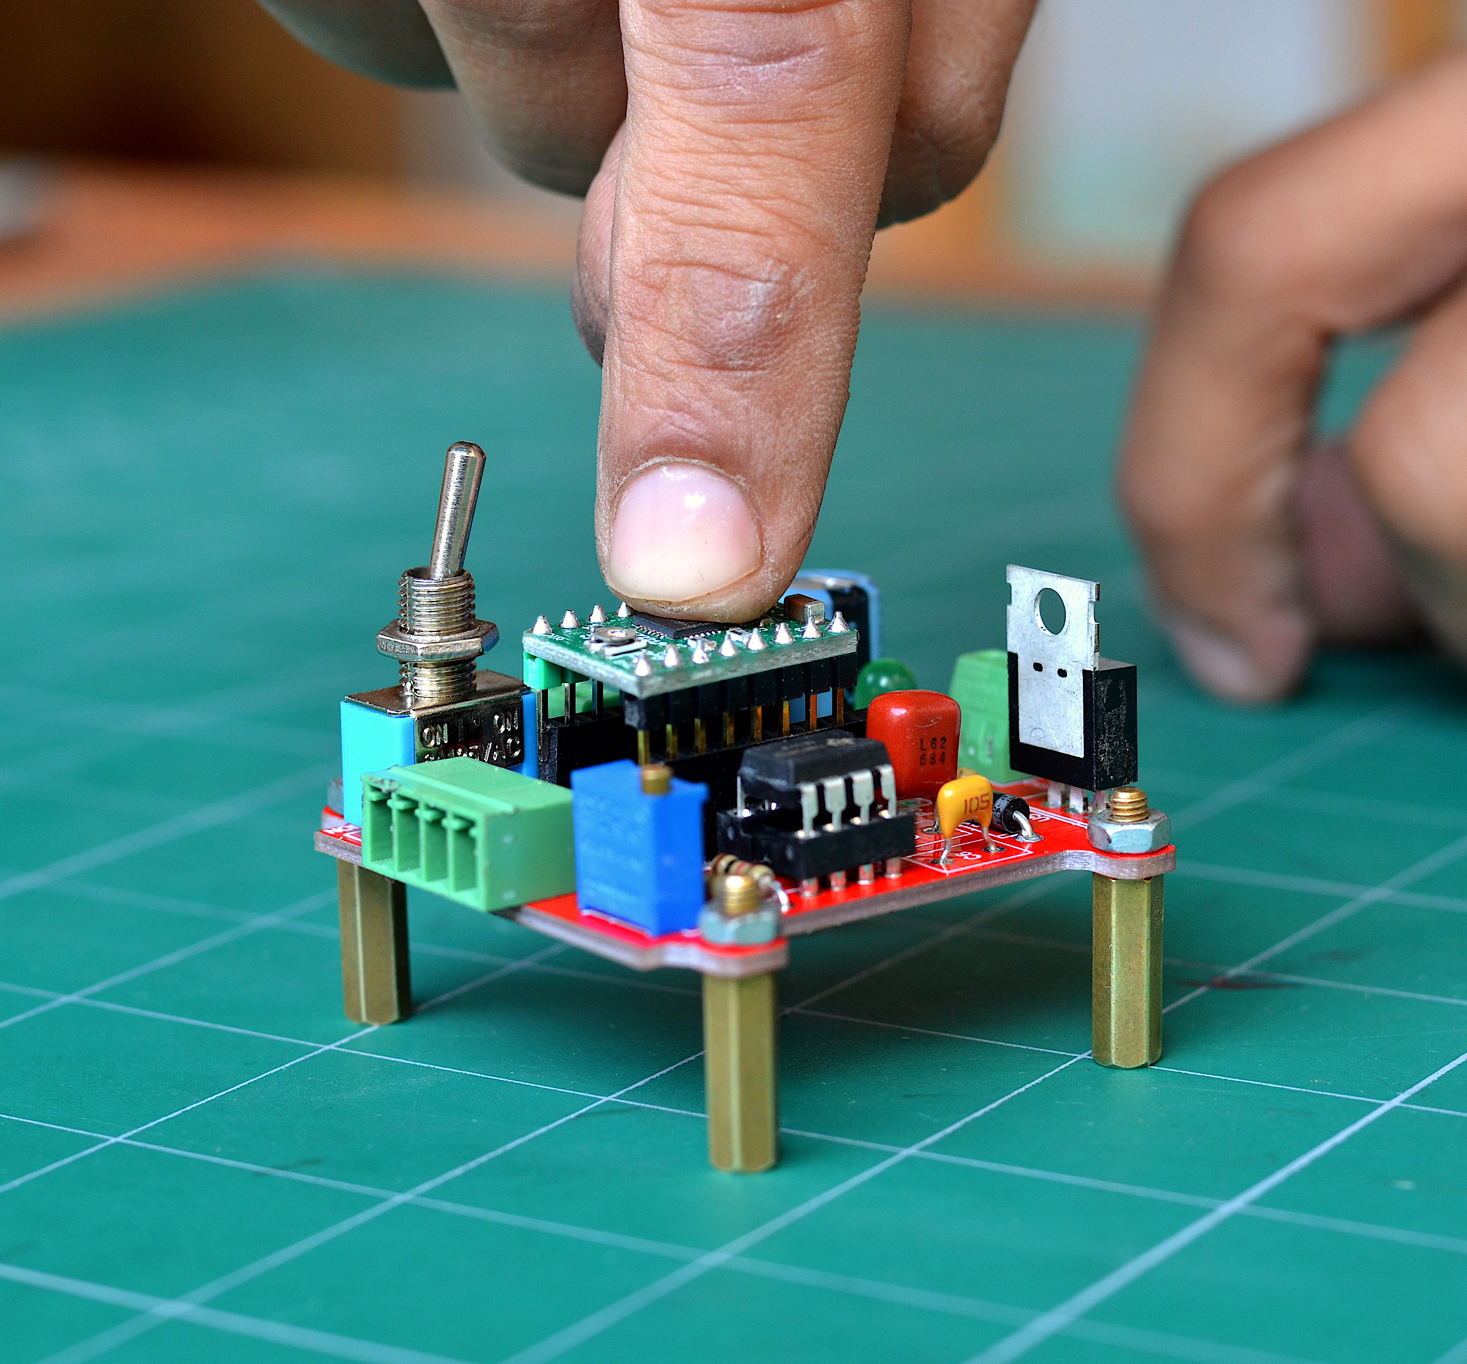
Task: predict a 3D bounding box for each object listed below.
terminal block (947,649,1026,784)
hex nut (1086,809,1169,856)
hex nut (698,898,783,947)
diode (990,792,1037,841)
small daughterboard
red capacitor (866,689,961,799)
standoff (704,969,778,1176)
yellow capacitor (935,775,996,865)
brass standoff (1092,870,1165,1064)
[{"bbox_3d":[0.022,0.003,0.337,0.007,0.009,0.007,-11,16,-36],"label":"terminal block"},{"bbox_3d":[0.029,0.011,0.314,0.006,0.002,0.005,-1,13,1],"label":"hex nut"},{"bbox_3d":[0.000,0.016,0.293,0.006,0.002,0.005,-7,14,-23],"label":"hex nut"},{"bbox_3d":[0.019,0.010,0.320,0.003,0.003,0.009,-11,16,-36],"label":"diode"},{"bbox_3d":[-0.003,-0.003,0.315,0.020,0.003,0.015,-13,22,-35],"label":"small daughterboard"},{"bbox_3d":[0.014,0.005,0.330,0.006,0.008,0.005,-11,16,-36],"label":"red capacitor"},{"bbox_3d":[0.001,0.026,0.295,0.005,0.015,0.005,-6,13,-20],"label":"standoff"},{"bbox_3d":[0.017,0.010,0.312,0.006,0.006,0.003,-11,16,-36],"label":"yellow capacitor"},{"bbox_3d":[0.029,0.021,0.317,0.005,0.015,0.005,-1,13,-1],"label":"brass standoff"}]

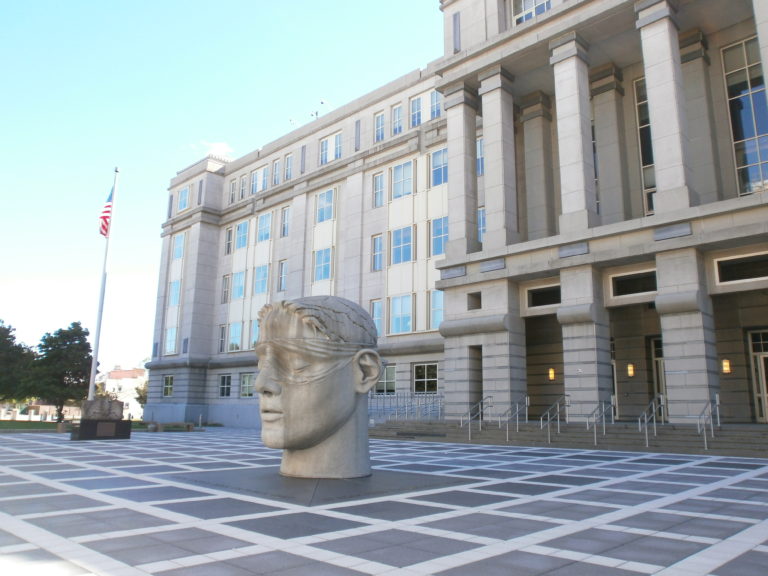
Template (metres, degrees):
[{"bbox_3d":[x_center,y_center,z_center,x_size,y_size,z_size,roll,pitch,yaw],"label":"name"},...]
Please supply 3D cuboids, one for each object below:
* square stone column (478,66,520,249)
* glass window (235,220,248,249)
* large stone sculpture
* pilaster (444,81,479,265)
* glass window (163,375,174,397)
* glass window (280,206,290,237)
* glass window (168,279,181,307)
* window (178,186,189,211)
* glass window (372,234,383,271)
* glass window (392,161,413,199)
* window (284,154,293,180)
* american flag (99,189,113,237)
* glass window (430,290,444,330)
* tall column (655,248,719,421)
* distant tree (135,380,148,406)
[{"bbox_3d":[5.111,-5.652,26.572,1.200,8.300,1.140,-11,-16,43],"label":"square stone column"},{"bbox_3d":[-10.872,-4.059,46.118,1.450,2.120,0.180,-11,-17,42],"label":"glass window"},{"bbox_3d":[-1.324,1.828,11.637,2.200,3.450,2.750,-11,-16,42],"label":"large stone sculpture"},{"bbox_3d":[3.605,-5.379,27.379,1.100,8.200,1.080,-11,-17,42],"label":"pilaster"},{"bbox_3d":[-17.982,8.229,50.122,1.620,1.760,0.200,-11,-16,43],"label":"glass window"},{"bbox_3d":[-6.939,-4.631,42.448,0.700,2.120,0.180,-11,-17,42],"label":"glass window"},{"bbox_3d":[-18.161,0.505,51.986,1.850,2.336,0.200,-11,-16,43],"label":"glass window"},{"bbox_3d":[-17.875,-7.953,53.590,1.692,2.096,0.200,-11,-16,43],"label":"window"},{"bbox_3d":[-0.380,-2.173,37.230,0.920,2.200,0.200,-11,-16,43],"label":"glass window"},{"bbox_3d":[1.115,-6.332,35.229,1.486,2.061,0.150,-11,-16,42],"label":"glass window"},{"bbox_3d":[-6.844,-8.687,43.298,0.720,1.970,0.180,-11,-17,42],"label":"window"},{"bbox_3d":[-12.990,-3.576,28.000,0.480,2.420,0.380,6,-13,-25],"label":"american flag"},{"bbox_3d":[3.103,1.146,31.622,1.520,2.098,0.150,-11,-16,42],"label":"glass window"},{"bbox_3d":[9.868,1.605,19.502,1.240,5.550,1.480,-11,-16,42],"label":"tall column"},{"bbox_3d":[-30.100,13.800,75.000,3.400,4.800,3.400,-11,-16,43],"label":"distant tree"}]

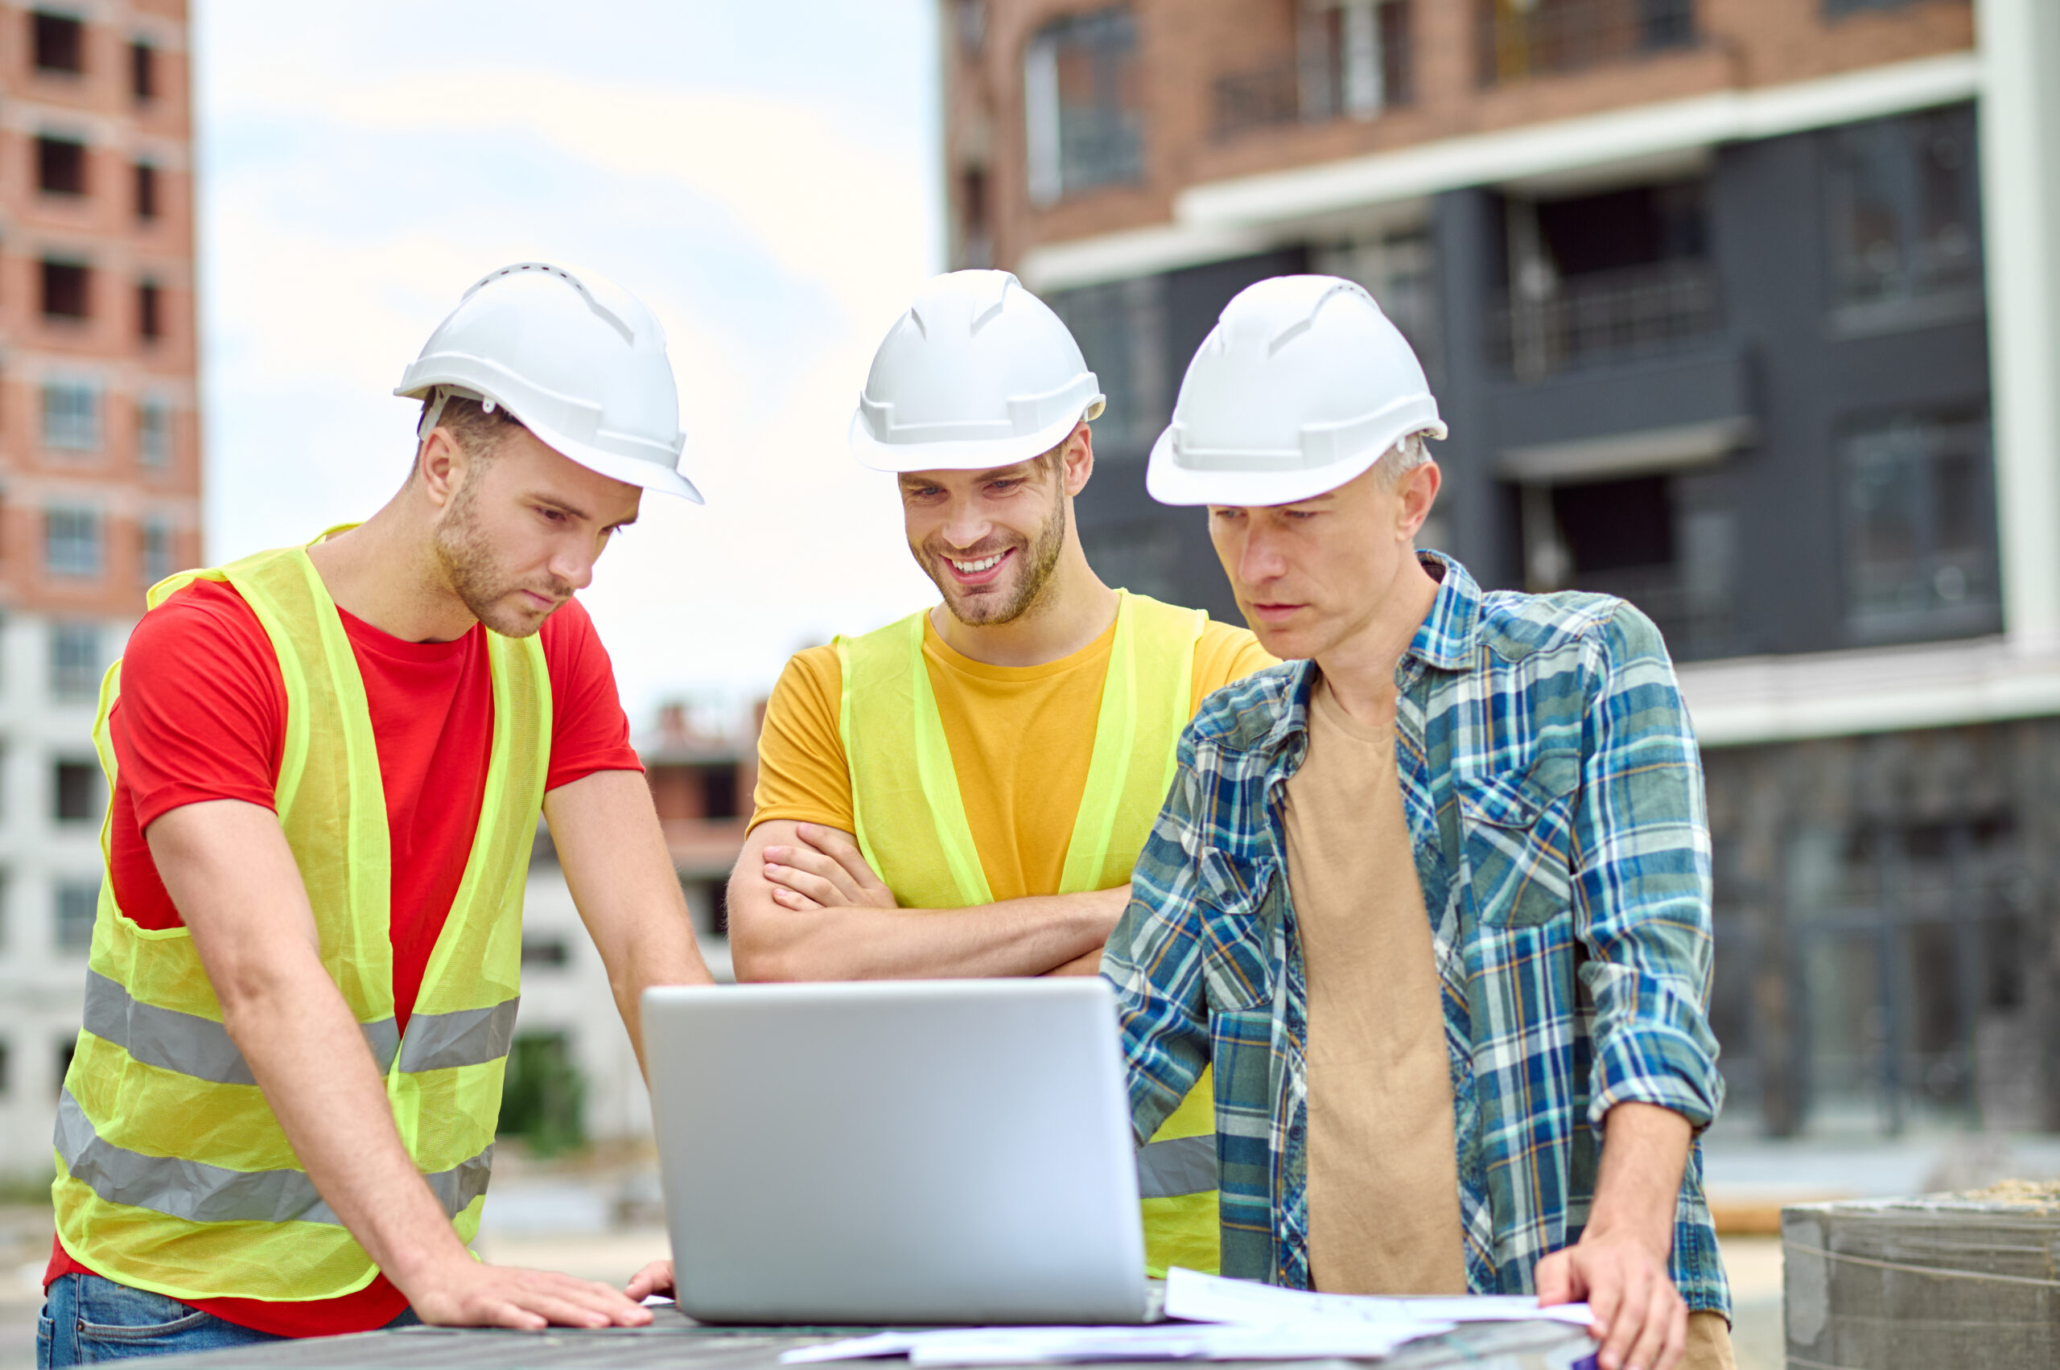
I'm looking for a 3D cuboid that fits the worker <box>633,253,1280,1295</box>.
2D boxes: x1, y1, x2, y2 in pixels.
[{"bbox_3d":[0.003,0.536,4.181,0.560,1.800,0.380,-3,-4,9],"label":"worker"}]

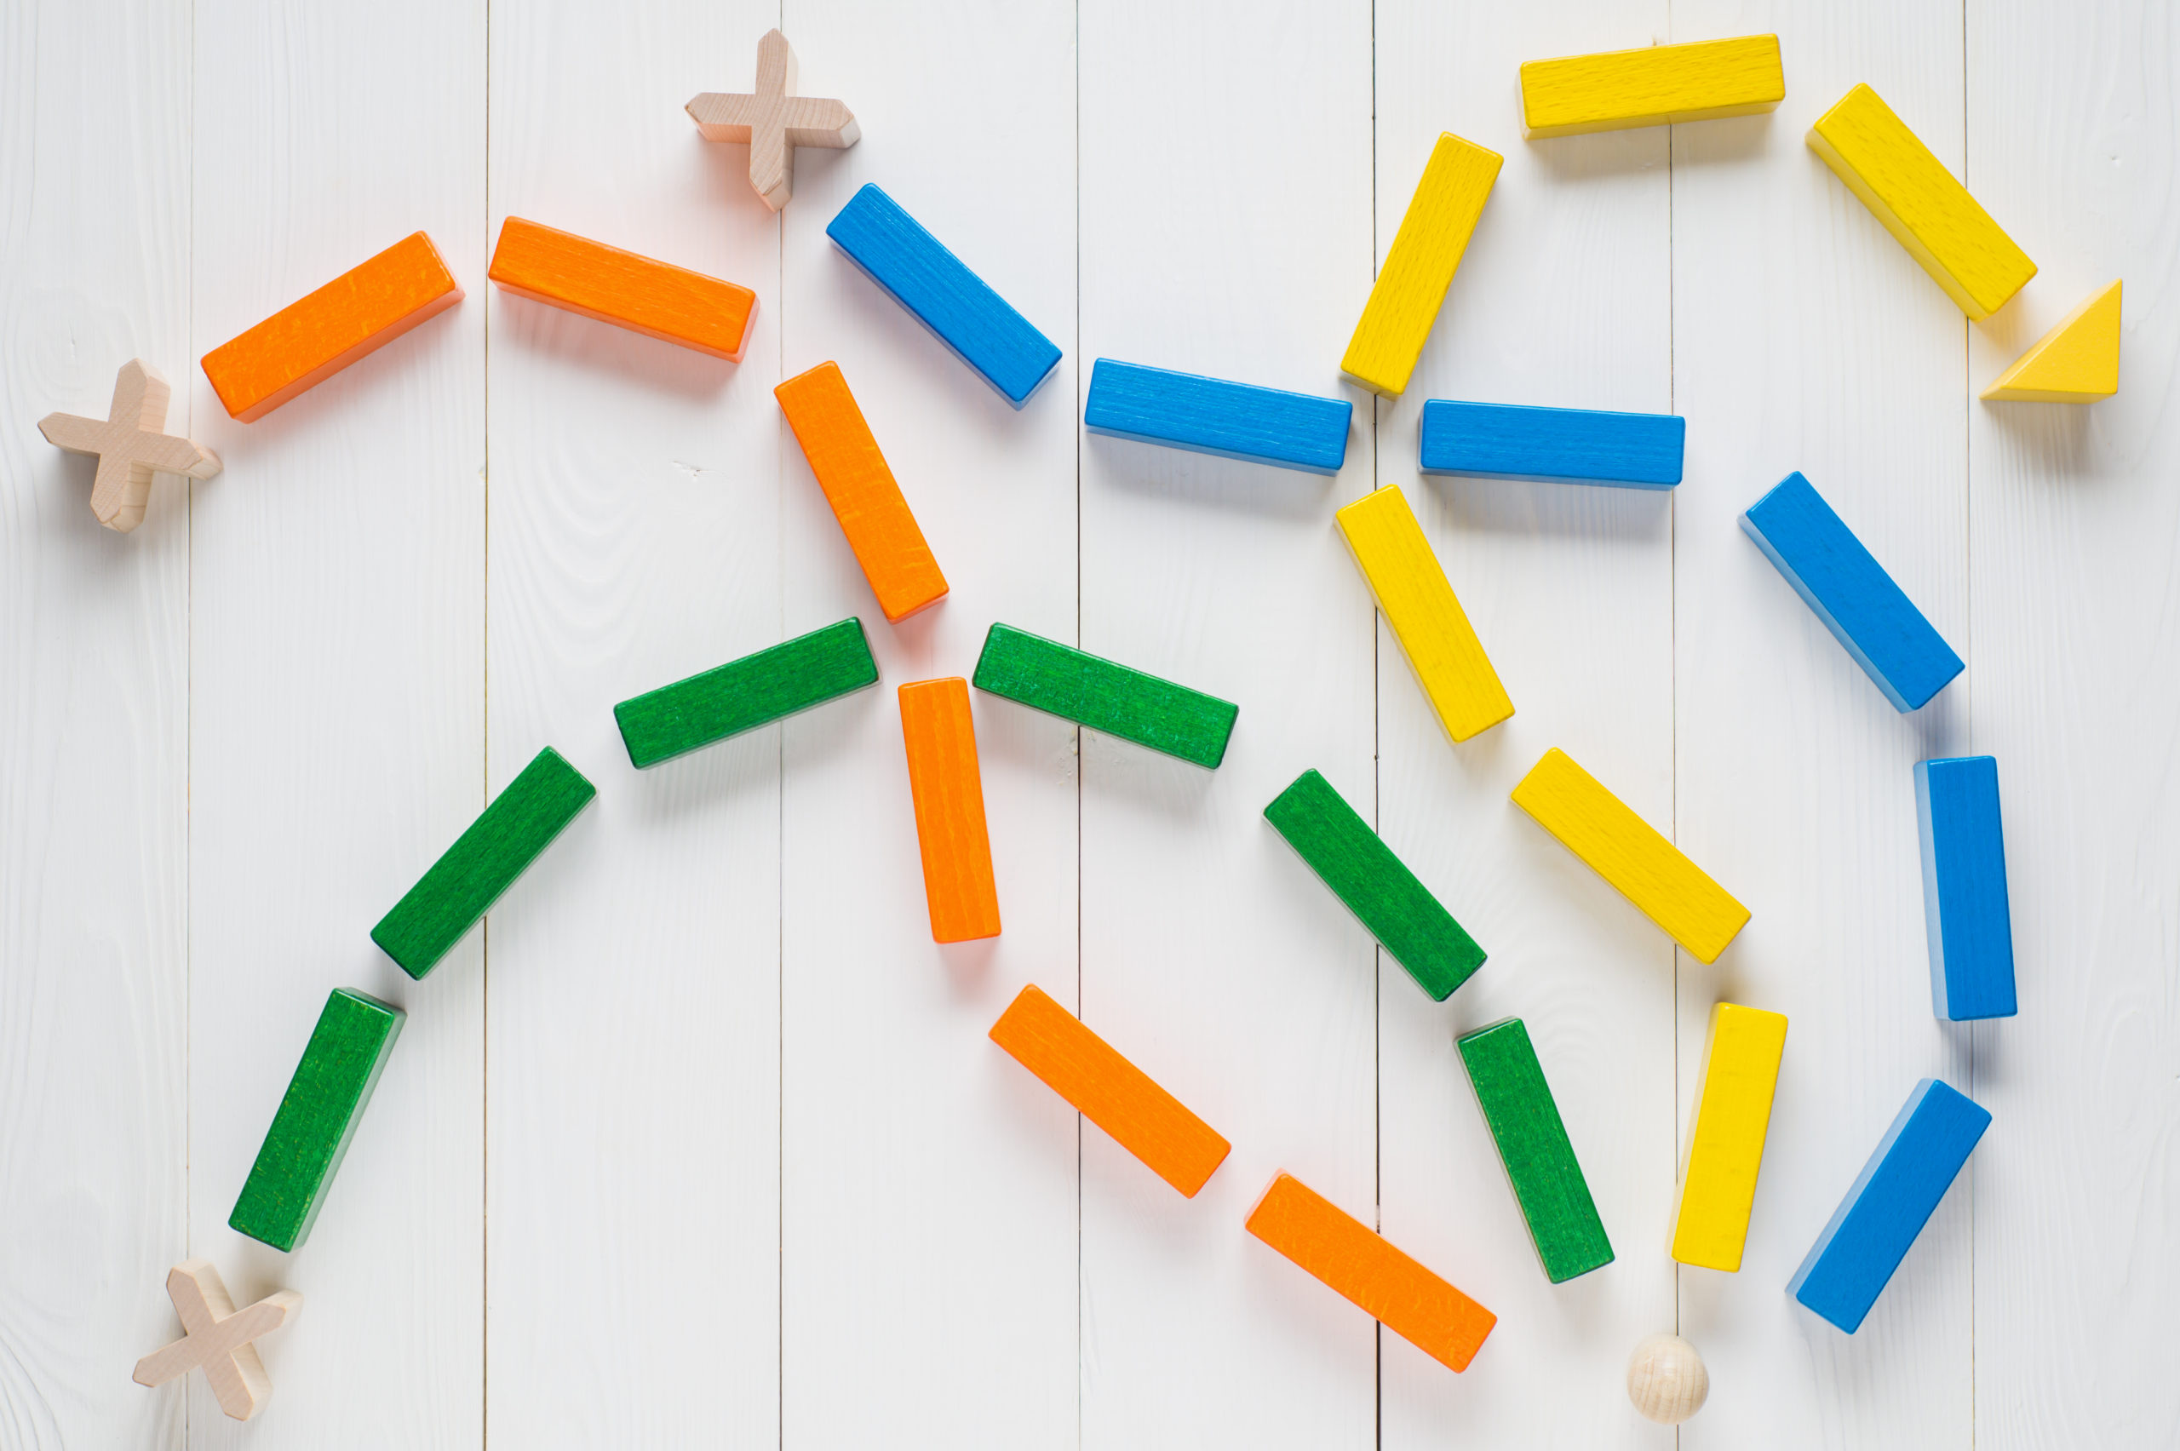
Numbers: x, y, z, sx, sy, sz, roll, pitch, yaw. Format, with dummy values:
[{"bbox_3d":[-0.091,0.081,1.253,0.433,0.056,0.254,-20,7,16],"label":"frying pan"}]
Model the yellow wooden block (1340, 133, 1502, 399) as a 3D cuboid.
[{"bbox_3d":[0.096,-0.133,1.315,0.020,0.021,0.075,23,88,1],"label":"yellow wooden block"}]

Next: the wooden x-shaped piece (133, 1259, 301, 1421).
[{"bbox_3d":[-0.249,0.176,1.300,0.035,0.030,0.033,20,89,1],"label":"wooden x-shaped piece"}]

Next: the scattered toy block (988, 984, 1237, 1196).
[{"bbox_3d":[0.006,0.104,1.293,0.075,0.020,0.020,39,89,1],"label":"scattered toy block"}]

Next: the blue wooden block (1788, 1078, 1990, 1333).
[{"bbox_3d":[0.229,0.137,1.301,0.020,0.021,0.075,33,89,1],"label":"blue wooden block"}]

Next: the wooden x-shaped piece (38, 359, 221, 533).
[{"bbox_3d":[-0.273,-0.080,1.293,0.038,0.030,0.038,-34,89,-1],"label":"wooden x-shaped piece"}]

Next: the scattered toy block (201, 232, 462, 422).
[{"bbox_3d":[-0.216,-0.114,1.299,0.075,0.020,0.020,-30,89,-1],"label":"scattered toy block"}]

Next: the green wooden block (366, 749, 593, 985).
[{"bbox_3d":[-0.173,0.040,1.308,0.020,0.021,0.075,43,89,2],"label":"green wooden block"}]

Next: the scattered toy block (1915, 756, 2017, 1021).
[{"bbox_3d":[0.252,0.047,1.310,0.020,0.021,0.075,-5,88,0],"label":"scattered toy block"}]

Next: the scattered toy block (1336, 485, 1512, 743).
[{"bbox_3d":[0.096,-0.032,1.307,0.020,0.021,0.075,-27,88,0],"label":"scattered toy block"}]

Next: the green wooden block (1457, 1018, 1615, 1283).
[{"bbox_3d":[0.127,0.121,1.302,0.020,0.021,0.075,-21,88,0],"label":"green wooden block"}]

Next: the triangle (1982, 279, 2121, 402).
[{"bbox_3d":[0.277,-0.111,1.311,0.033,0.030,0.033,3,88,0],"label":"triangle"}]

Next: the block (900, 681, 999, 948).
[{"bbox_3d":[-0.040,0.025,1.307,0.020,0.021,0.075,-8,88,0],"label":"block"}]

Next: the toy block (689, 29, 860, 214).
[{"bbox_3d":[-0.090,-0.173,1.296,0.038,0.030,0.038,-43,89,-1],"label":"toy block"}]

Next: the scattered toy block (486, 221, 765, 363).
[{"bbox_3d":[-0.133,-0.124,1.299,0.075,0.020,0.020,17,89,0],"label":"scattered toy block"}]

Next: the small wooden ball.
[{"bbox_3d":[0.166,0.187,1.302,0.024,0.026,0.025,0,88,0],"label":"small wooden ball"}]

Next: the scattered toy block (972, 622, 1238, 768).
[{"bbox_3d":[0.004,-0.008,1.296,0.075,0.020,0.020,19,89,0],"label":"scattered toy block"}]

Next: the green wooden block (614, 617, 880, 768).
[{"bbox_3d":[-0.099,-0.009,1.310,0.075,0.021,0.020,-20,88,-1],"label":"green wooden block"}]

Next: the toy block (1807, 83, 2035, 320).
[{"bbox_3d":[0.241,-0.151,1.317,0.020,0.021,0.075,-43,89,-2],"label":"toy block"}]

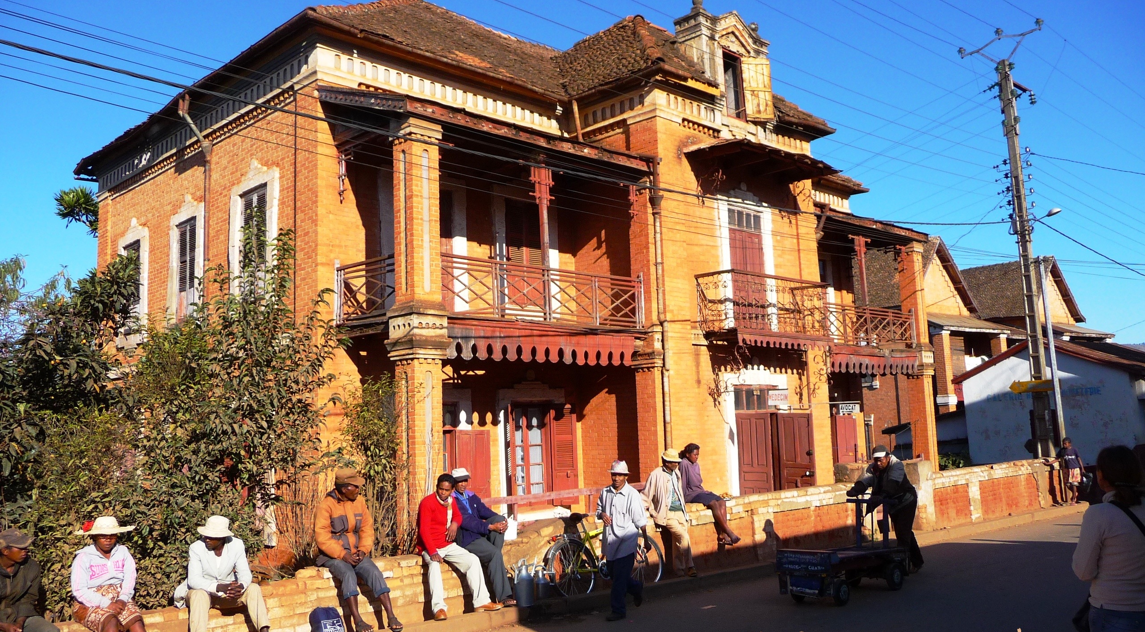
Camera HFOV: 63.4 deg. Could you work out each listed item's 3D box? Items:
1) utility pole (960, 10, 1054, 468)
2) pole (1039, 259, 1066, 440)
[{"bbox_3d":[9.618,-1.118,19.738,0.700,10.184,1.800,4,-8,-44],"label":"utility pole"},{"bbox_3d":[10.337,1.321,19.866,0.120,5.315,0.120,4,-9,-45],"label":"pole"}]

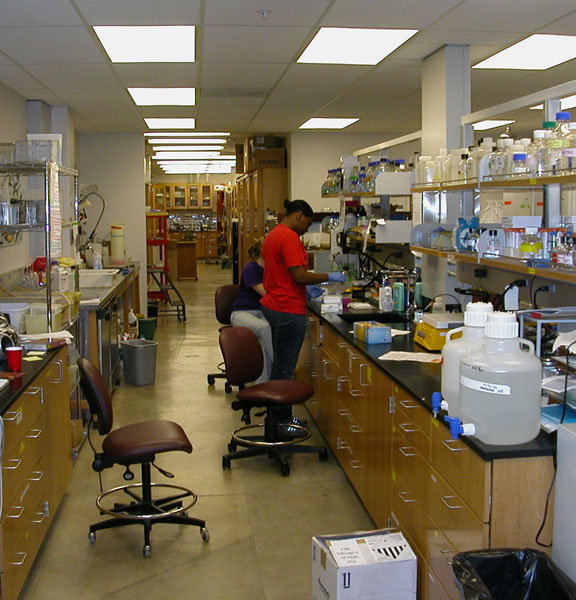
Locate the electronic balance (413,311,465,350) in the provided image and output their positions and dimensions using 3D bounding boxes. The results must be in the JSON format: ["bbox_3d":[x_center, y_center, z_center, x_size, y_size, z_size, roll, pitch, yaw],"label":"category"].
[{"bbox_3d":[0.834,0.155,4.308,0.340,0.137,0.340,-1,6,-6],"label":"electronic balance"}]

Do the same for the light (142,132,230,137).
[{"bbox_3d":[-1.335,-2.185,11.301,1.200,0.060,0.400,-1,6,-6],"label":"light"}]

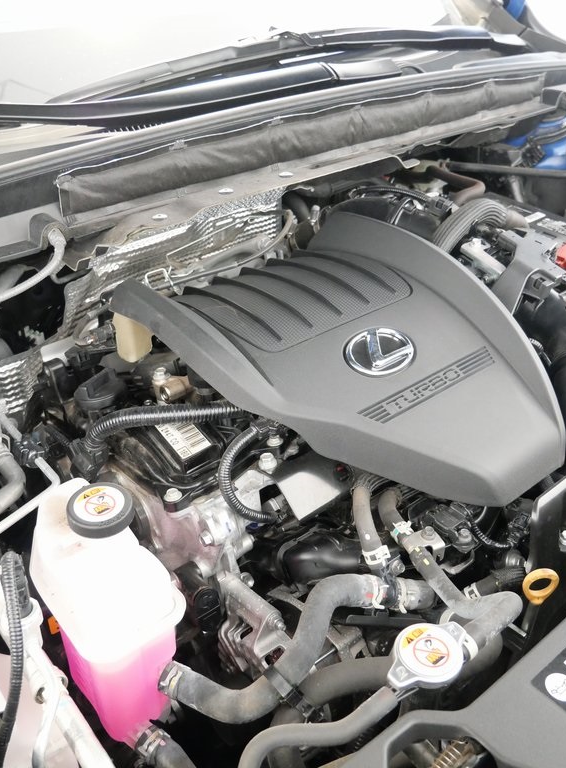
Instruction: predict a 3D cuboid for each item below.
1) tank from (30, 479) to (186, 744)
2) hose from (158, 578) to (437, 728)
[{"bbox_3d":[-0.161,0.196,0.639,0.097,0.165,0.180,-25,40,-31],"label":"tank"},{"bbox_3d":[0.026,0.237,0.662,0.297,0.068,0.090,-16,42,-21],"label":"hose"}]

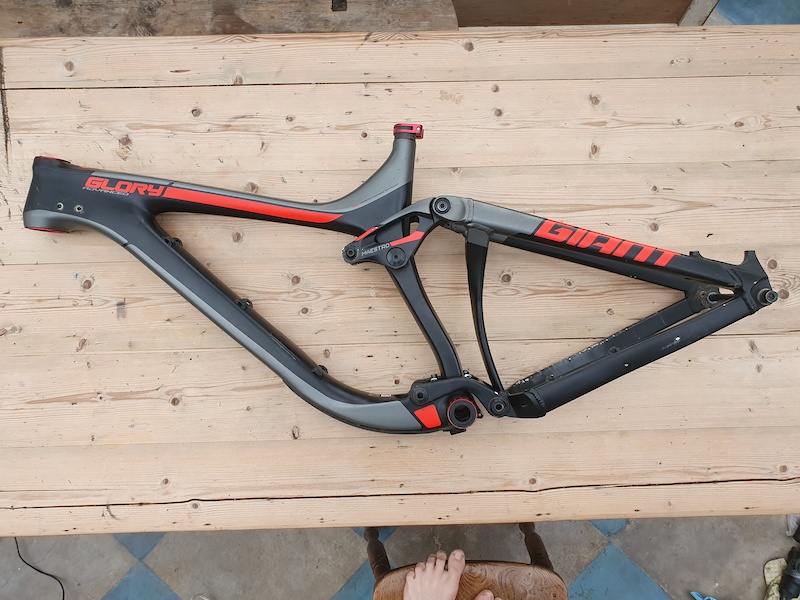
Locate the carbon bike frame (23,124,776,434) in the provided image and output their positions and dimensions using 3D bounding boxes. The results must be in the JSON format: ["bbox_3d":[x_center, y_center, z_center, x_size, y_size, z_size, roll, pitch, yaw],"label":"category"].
[{"bbox_3d":[-0.048,-0.031,0.928,1.100,0.190,0.485,-4,89,2],"label":"carbon bike frame"}]

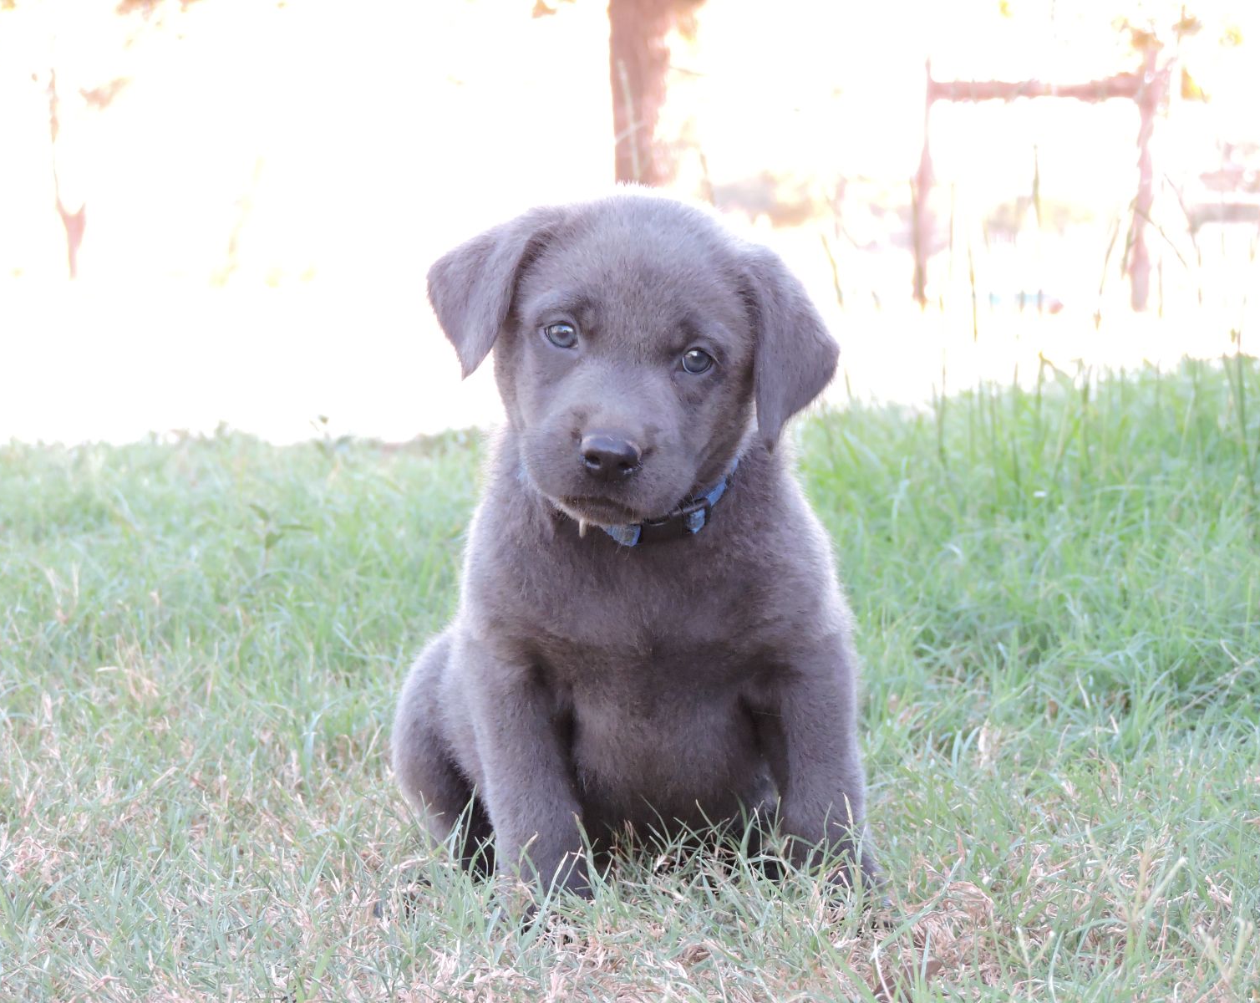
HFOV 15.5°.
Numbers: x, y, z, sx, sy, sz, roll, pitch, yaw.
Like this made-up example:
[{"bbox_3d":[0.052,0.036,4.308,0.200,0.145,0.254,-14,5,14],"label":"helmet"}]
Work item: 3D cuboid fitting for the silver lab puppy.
[{"bbox_3d":[0.000,0.021,2.100,0.200,0.320,0.280,-1,3,-16],"label":"silver lab puppy"}]

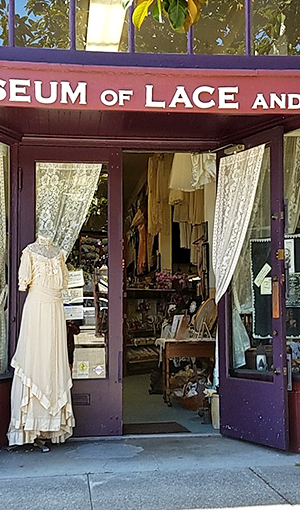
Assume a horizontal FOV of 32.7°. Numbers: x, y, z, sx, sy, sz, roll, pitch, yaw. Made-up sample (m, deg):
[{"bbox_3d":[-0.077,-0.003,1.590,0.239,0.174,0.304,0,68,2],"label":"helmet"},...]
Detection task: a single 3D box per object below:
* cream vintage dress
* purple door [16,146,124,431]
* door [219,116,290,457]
[{"bbox_3d":[-0.790,0.633,3.686,0.480,1.469,0.420,2,-5,-27],"label":"cream vintage dress"},{"bbox_3d":[-0.620,0.259,4.008,0.804,2.260,0.060,1,-5,-9],"label":"purple door"},{"bbox_3d":[0.757,0.240,3.839,0.055,2.259,0.777,2,-5,-29],"label":"door"}]

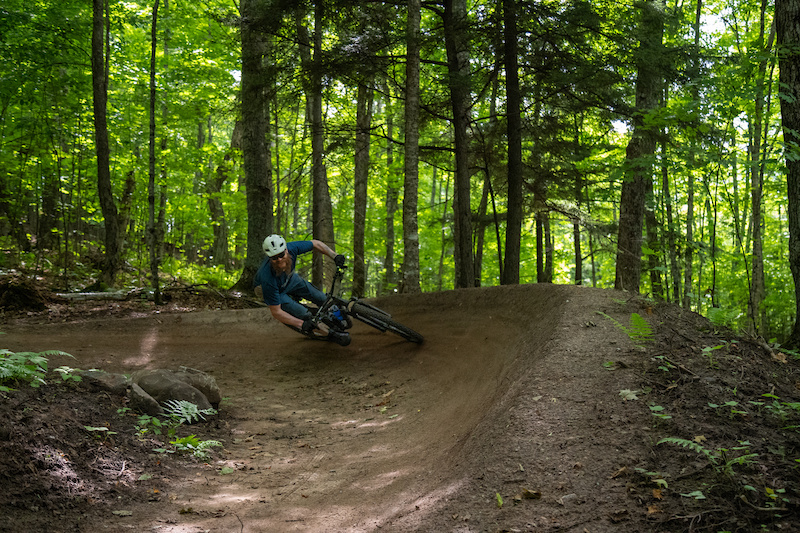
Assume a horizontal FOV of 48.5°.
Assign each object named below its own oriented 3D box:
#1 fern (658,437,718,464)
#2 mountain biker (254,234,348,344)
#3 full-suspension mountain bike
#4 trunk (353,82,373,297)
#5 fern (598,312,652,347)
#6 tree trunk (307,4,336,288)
[{"bbox_3d":[1.330,0.850,4.100,0.280,0.140,0.220,0,2,0],"label":"fern"},{"bbox_3d":[-0.940,0.220,8.500,0.900,1.050,0.850,-11,3,-19],"label":"mountain biker"},{"bbox_3d":[-0.520,0.450,8.450,1.020,0.780,1.850,40,-27,-31],"label":"full-suspension mountain bike"},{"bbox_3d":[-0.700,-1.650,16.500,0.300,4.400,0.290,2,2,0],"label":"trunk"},{"bbox_3d":[1.650,0.460,6.500,0.420,0.250,0.340,0,2,0],"label":"fern"},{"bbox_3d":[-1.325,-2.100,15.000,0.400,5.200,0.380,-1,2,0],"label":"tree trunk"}]

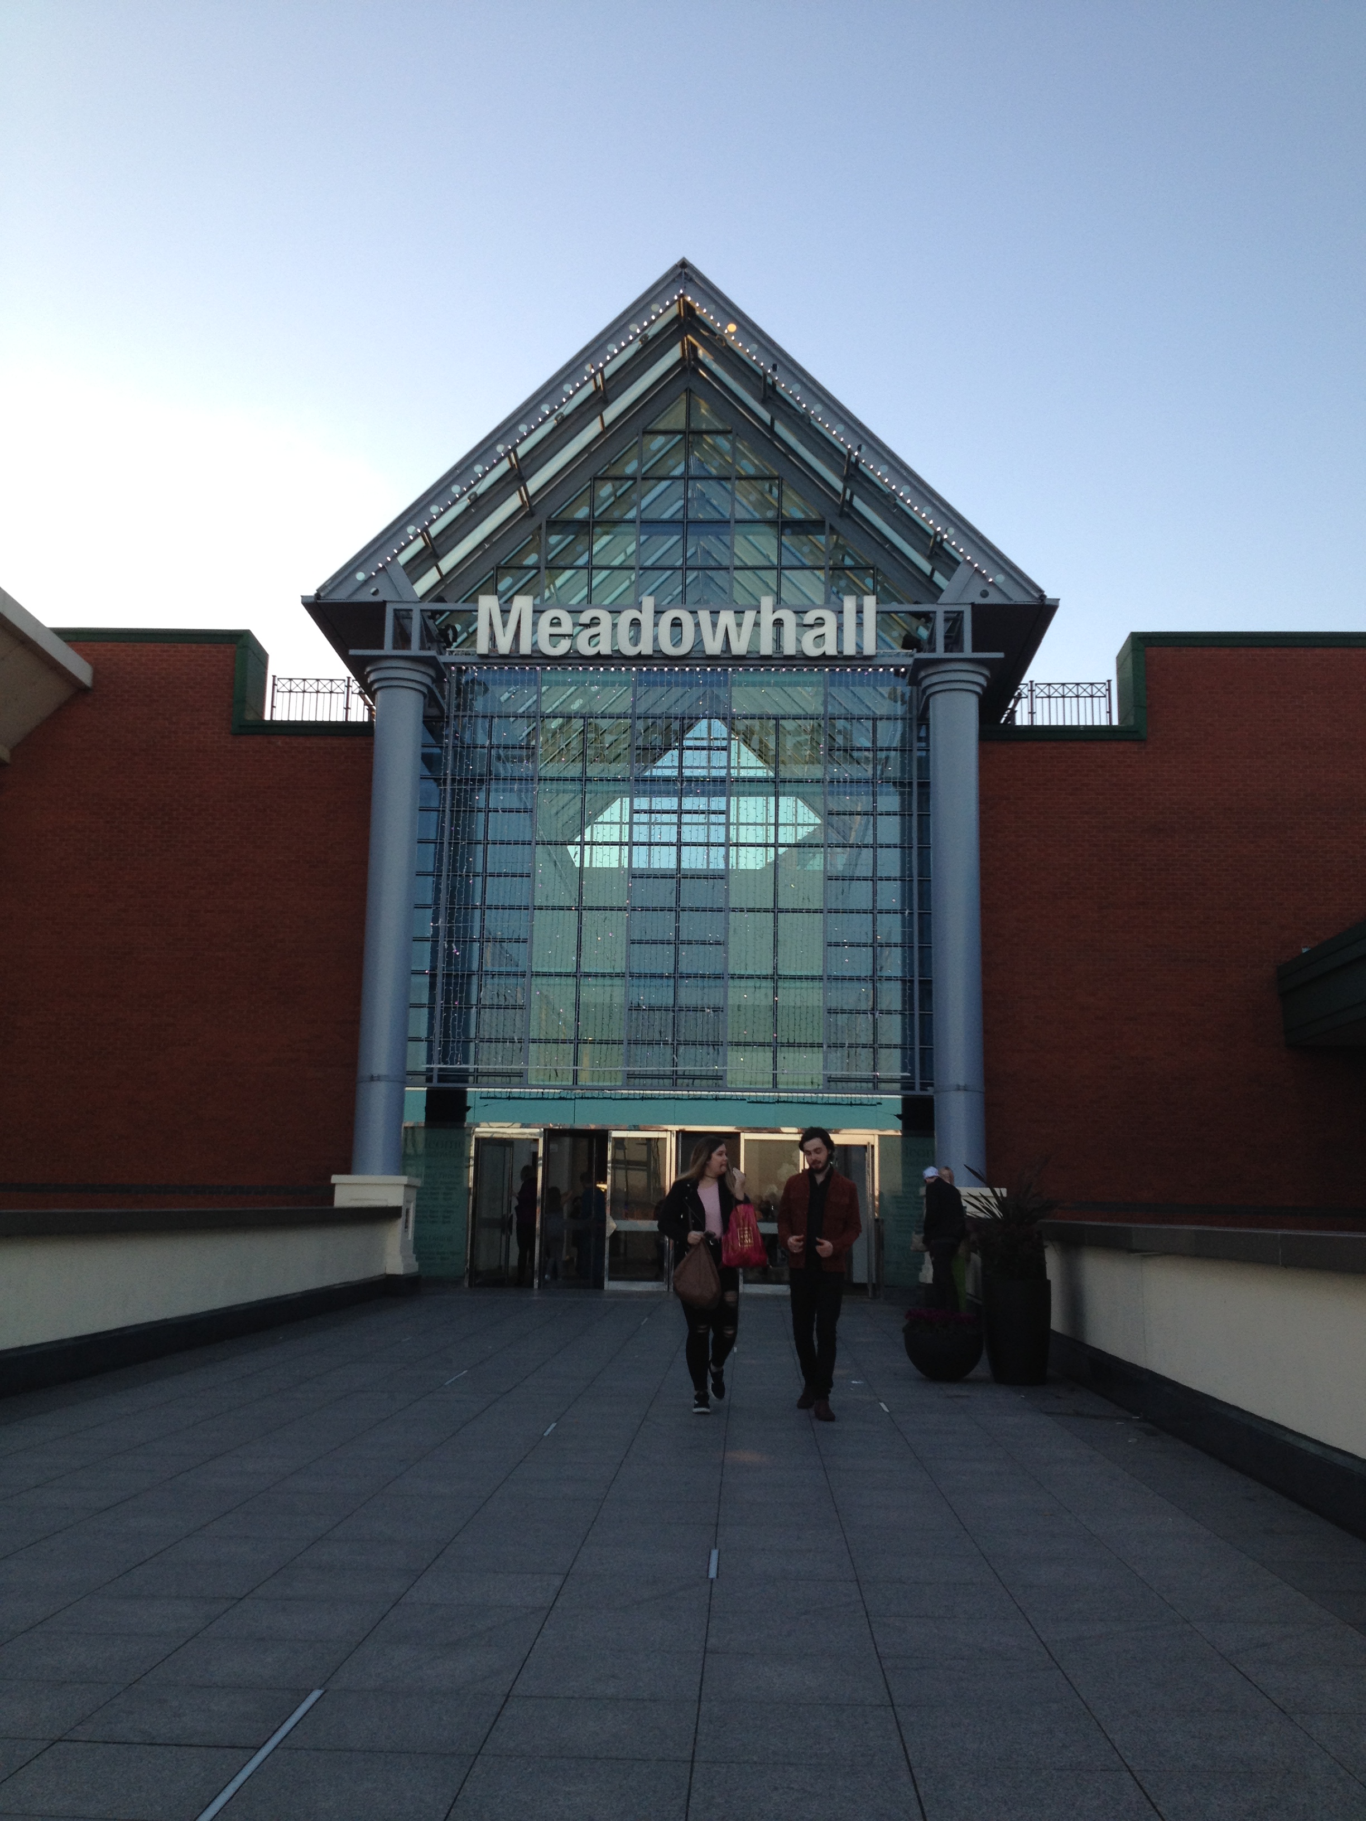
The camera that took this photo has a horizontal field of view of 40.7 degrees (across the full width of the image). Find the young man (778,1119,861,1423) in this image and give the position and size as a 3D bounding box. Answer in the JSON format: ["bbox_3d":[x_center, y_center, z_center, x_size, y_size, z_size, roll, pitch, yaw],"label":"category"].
[{"bbox_3d":[0.868,2.258,11.607,0.521,1.765,0.420,1,-11,2],"label":"young man"}]

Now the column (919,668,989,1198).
[{"bbox_3d":[3.852,0.093,25.811,0.980,7.496,0.980,1,-11,2],"label":"column"}]

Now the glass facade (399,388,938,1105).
[{"bbox_3d":[-0.196,-2.662,27.122,7.978,10.864,0.400,1,-11,2],"label":"glass facade"}]

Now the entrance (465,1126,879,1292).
[{"bbox_3d":[-0.152,4.224,26.089,5.829,2.289,0.450,1,-11,2],"label":"entrance"}]

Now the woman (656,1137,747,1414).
[{"bbox_3d":[0.137,2.323,11.898,0.562,1.705,0.460,2,-11,-5],"label":"woman"}]

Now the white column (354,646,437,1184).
[{"bbox_3d":[-4.146,-0.004,26.115,0.980,7.487,0.980,1,-11,2],"label":"white column"}]

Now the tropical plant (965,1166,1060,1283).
[{"bbox_3d":[2.505,2.356,13.974,0.670,0.895,0.640,1,-11,2],"label":"tropical plant"}]

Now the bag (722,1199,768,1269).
[{"bbox_3d":[0.403,2.079,11.854,0.302,0.449,0.140,2,-11,-3],"label":"bag"}]

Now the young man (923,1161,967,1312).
[{"bbox_3d":[2.889,3.722,20.438,0.470,1.720,0.380,11,-15,-43],"label":"young man"}]

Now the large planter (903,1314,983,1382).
[{"bbox_3d":[1.994,3.358,14.159,0.605,0.437,0.605,1,-11,2],"label":"large planter"}]

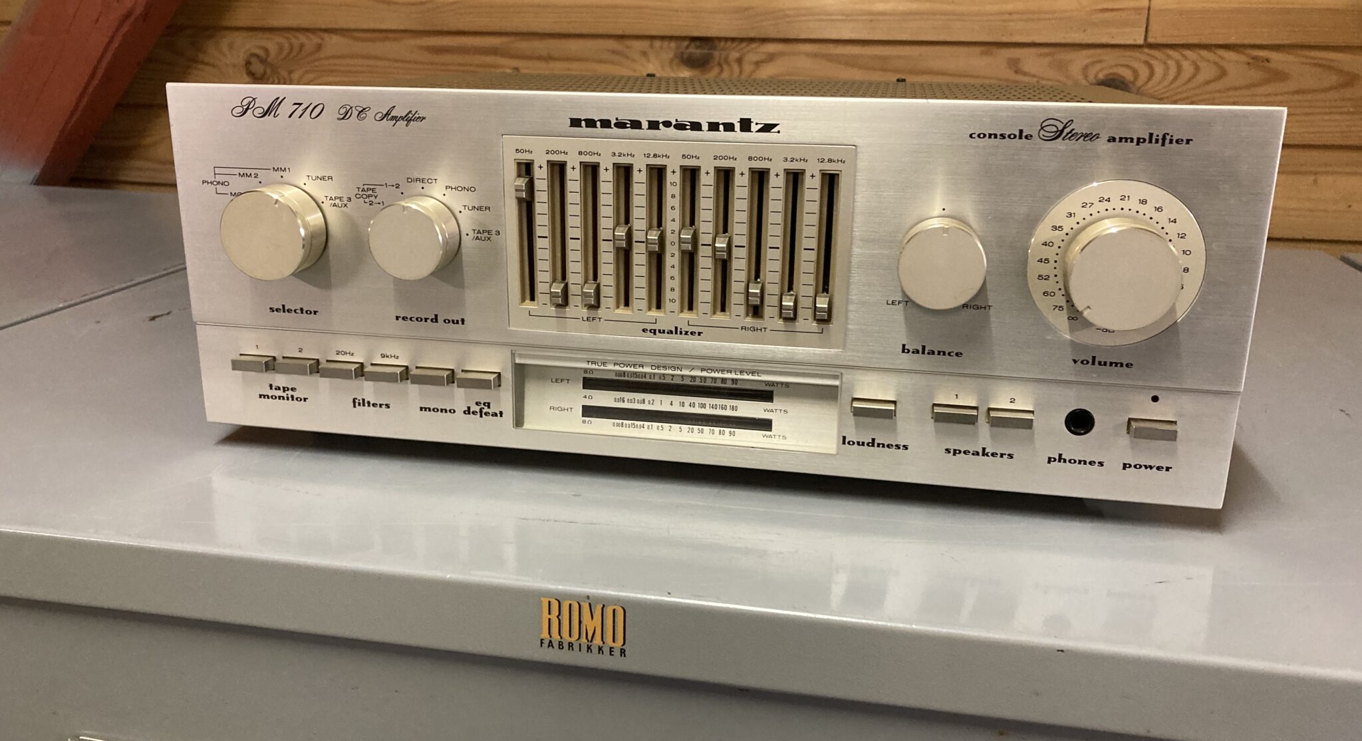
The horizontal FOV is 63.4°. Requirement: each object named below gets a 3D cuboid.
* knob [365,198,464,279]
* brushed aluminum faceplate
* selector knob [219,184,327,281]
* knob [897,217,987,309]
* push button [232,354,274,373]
[{"bbox_3d":[-0.104,-0.052,0.431,0.031,0.031,0.019,4,17,11],"label":"knob"},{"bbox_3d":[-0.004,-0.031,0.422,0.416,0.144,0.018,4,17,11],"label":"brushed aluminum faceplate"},{"bbox_3d":[-0.164,-0.055,0.443,0.037,0.037,0.018,4,17,11],"label":"selector knob"},{"bbox_3d":[0.093,-0.038,0.393,0.030,0.030,0.019,4,17,11],"label":"knob"},{"bbox_3d":[-0.181,-0.002,0.468,0.015,0.005,0.007,4,17,11],"label":"push button"}]

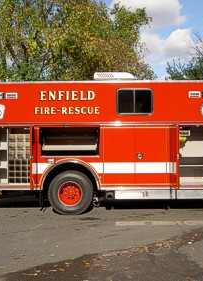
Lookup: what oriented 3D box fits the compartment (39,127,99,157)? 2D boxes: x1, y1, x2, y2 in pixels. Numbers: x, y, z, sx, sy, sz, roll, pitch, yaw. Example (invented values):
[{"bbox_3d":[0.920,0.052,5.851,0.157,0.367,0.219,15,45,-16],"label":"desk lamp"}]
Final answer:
[{"bbox_3d":[-0.764,0.037,9.240,1.420,0.730,0.620,0,-1,0],"label":"compartment"}]

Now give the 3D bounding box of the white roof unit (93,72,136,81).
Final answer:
[{"bbox_3d":[0.353,-1.617,10.184,1.140,0.340,0.750,0,-1,0],"label":"white roof unit"}]

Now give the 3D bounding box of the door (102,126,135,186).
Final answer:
[{"bbox_3d":[0.429,0.388,8.930,0.770,1.450,0.060,0,-1,0],"label":"door"}]

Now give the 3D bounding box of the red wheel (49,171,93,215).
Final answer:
[{"bbox_3d":[-0.748,1.274,9.100,1.070,1.070,0.310,0,-1,0],"label":"red wheel"}]

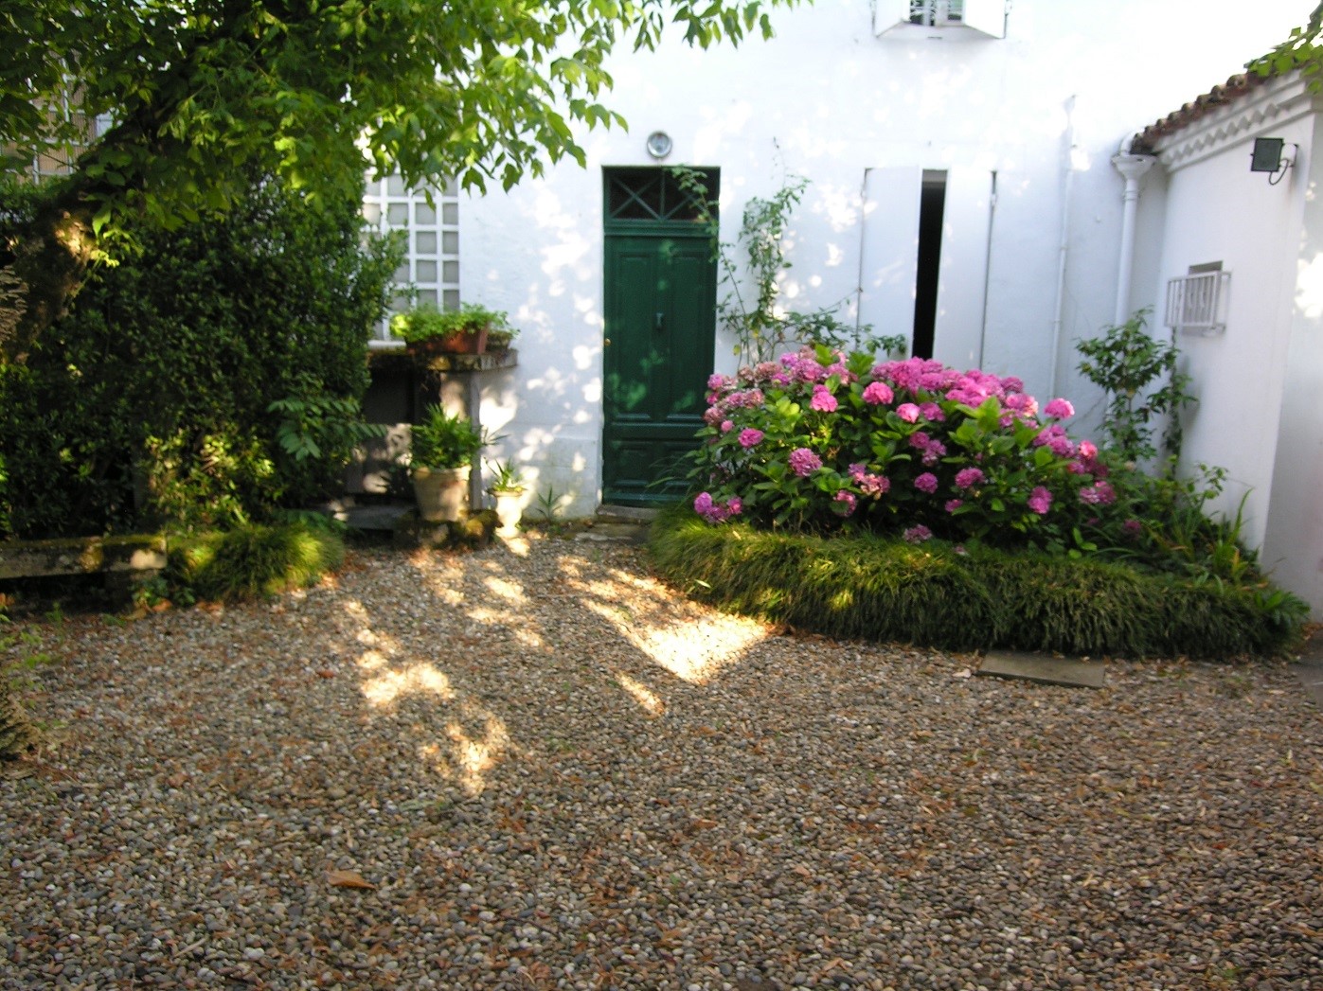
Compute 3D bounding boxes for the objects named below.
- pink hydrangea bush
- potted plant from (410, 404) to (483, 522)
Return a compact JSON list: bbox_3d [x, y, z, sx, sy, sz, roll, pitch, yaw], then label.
[{"bbox_3d":[1.468,-0.271,5.800,2.500,1.250,1.800,1,9,0],"label":"pink hydrangea bush"},{"bbox_3d":[-1.583,-0.243,6.750,0.520,0.830,0.520,1,9,0],"label":"potted plant"}]

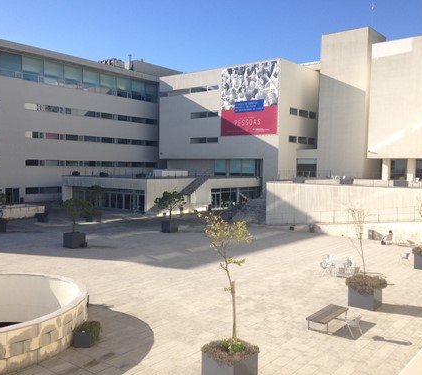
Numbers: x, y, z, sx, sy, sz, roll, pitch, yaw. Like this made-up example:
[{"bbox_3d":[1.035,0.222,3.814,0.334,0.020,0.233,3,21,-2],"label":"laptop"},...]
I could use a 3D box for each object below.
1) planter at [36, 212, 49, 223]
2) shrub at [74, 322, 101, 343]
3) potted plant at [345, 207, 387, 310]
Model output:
[{"bbox_3d":[-17.602,3.120,49.809,1.100,1.000,1.100,3,3,36],"label":"planter"},{"bbox_3d":[-4.108,4.861,15.894,0.850,0.720,0.750,1,2,0],"label":"shrub"},{"bbox_3d":[6.801,2.989,20.835,1.400,4.327,1.400,3,3,36],"label":"potted plant"}]

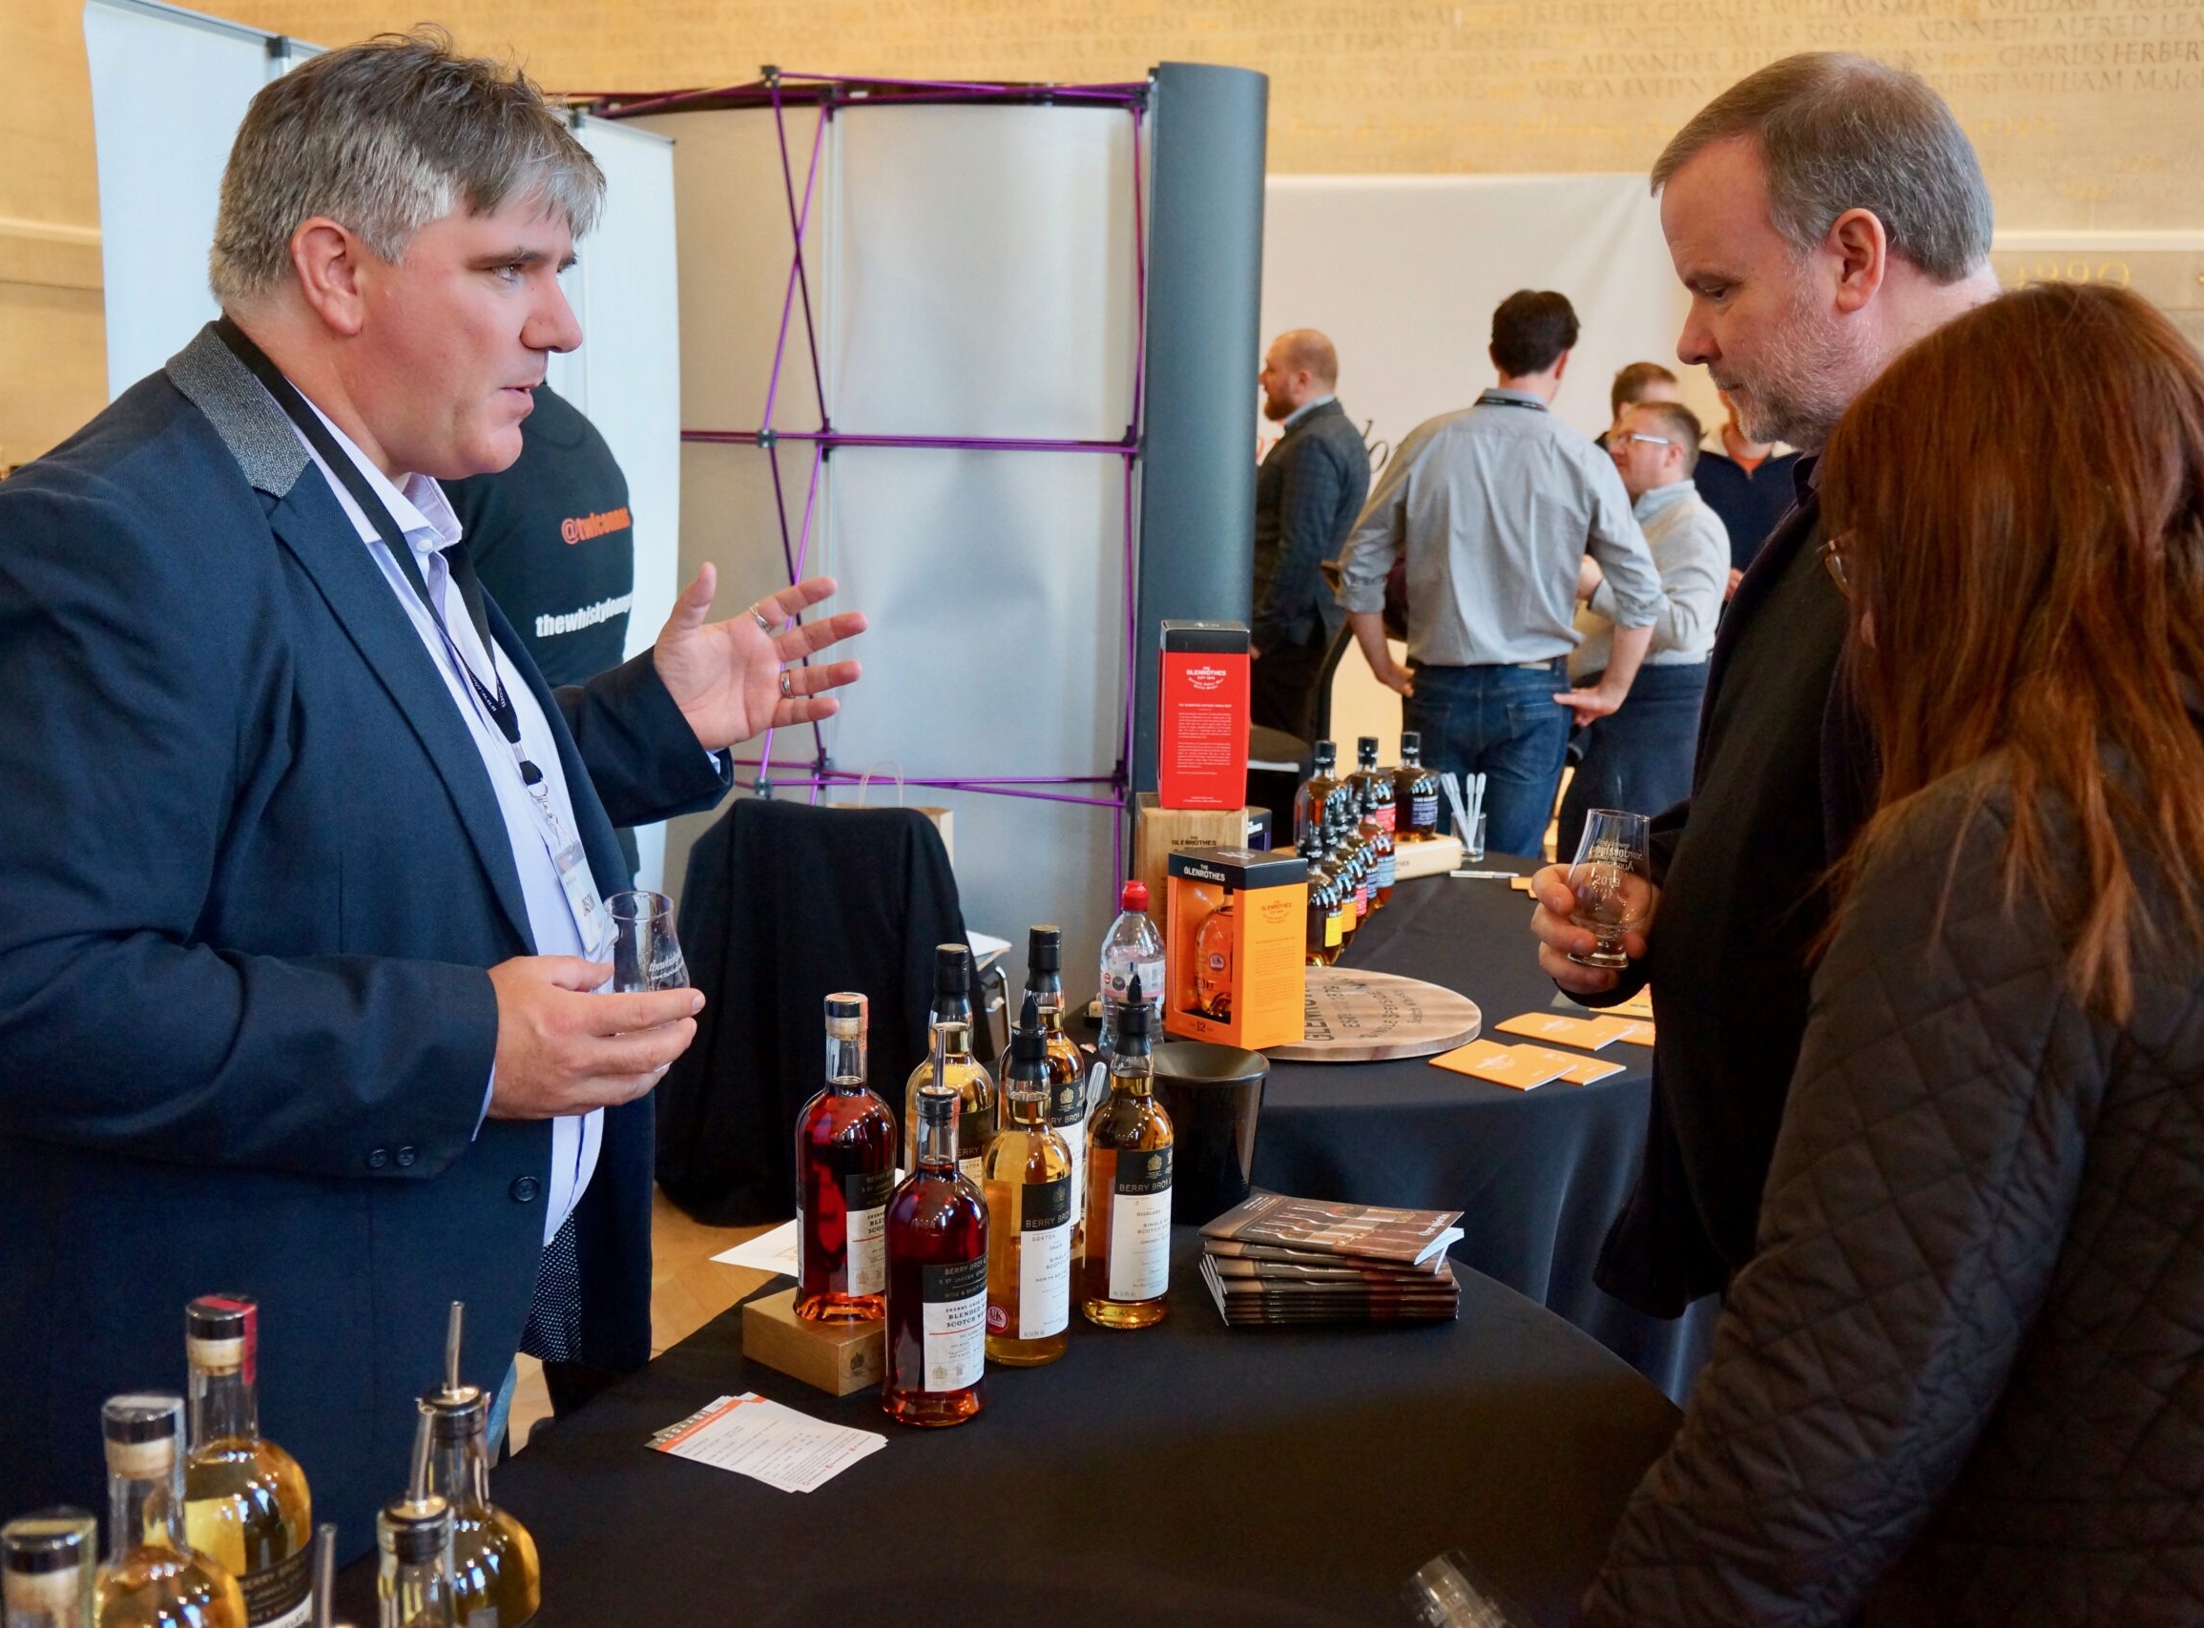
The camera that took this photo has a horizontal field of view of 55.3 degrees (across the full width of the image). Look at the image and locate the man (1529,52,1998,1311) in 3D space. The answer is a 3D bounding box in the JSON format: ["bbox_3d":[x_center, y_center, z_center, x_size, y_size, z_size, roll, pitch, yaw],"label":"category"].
[{"bbox_3d":[0.533,0.370,1.456,0.450,1.740,0.560,0,9,-5],"label":"man"}]

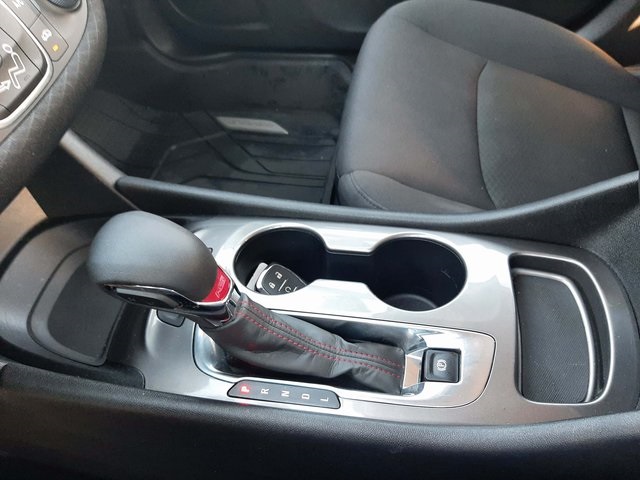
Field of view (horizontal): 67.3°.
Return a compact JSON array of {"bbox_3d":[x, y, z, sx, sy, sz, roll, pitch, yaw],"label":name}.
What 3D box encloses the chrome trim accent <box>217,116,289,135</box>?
[{"bbox_3d":[-0.146,-0.243,1.021,0.163,0.010,0.036,7,57,12],"label":"chrome trim accent"}]

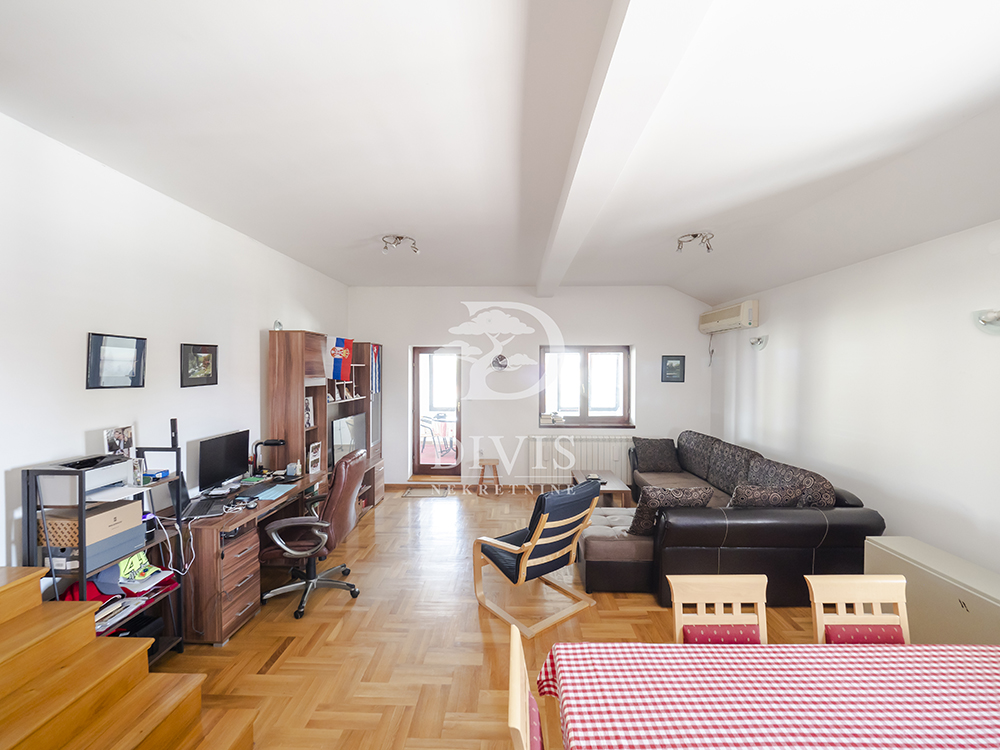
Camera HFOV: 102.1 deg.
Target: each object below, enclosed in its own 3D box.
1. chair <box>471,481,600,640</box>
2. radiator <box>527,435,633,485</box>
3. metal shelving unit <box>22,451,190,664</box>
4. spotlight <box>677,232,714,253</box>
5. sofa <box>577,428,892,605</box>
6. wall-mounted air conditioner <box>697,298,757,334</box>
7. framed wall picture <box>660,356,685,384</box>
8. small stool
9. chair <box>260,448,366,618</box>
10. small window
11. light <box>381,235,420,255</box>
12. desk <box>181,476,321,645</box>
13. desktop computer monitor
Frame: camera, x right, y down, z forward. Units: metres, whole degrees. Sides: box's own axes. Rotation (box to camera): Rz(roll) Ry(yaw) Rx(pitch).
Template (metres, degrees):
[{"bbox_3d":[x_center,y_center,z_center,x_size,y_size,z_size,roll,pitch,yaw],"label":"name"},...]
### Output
[{"bbox_3d":[0.270,1.237,3.054,0.660,0.950,0.730,-1,1,-39],"label":"chair"},{"bbox_3d":[1.130,1.185,5.716,1.445,0.670,0.100,0,1,2],"label":"radiator"},{"bbox_3d":[-2.143,1.077,2.249,0.300,1.270,0.590,0,1,1],"label":"metal shelving unit"},{"bbox_3d":[1.727,-1.182,3.587,0.330,0.140,0.270,0,1,1],"label":"spotlight"},{"bbox_3d":[1.813,1.242,4.204,2.260,0.900,2.520,0,1,1],"label":"sofa"},{"bbox_3d":[2.978,-0.749,5.270,0.210,0.330,0.940,0,1,1],"label":"wall-mounted air conditioner"},{"bbox_3d":[2.527,-0.092,5.907,0.340,0.390,0.025,0,1,1],"label":"framed wall picture"},{"bbox_3d":[-0.150,1.449,5.724,0.290,0.460,0.250,0,1,2],"label":"small stool"},{"bbox_3d":[-1.415,1.155,3.119,0.680,1.090,0.650,0,1,5],"label":"chair"},{"bbox_3d":[1.242,0.147,5.941,1.380,1.160,0.150,0,1,2],"label":"small window"},{"bbox_3d":[-0.902,-1.193,3.669,0.330,0.140,0.270,0,1,1],"label":"light"},{"bbox_3d":[-2.018,1.320,3.277,0.550,0.750,1.460,0,1,1],"label":"desk"},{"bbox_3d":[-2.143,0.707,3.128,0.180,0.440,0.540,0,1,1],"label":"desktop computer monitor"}]

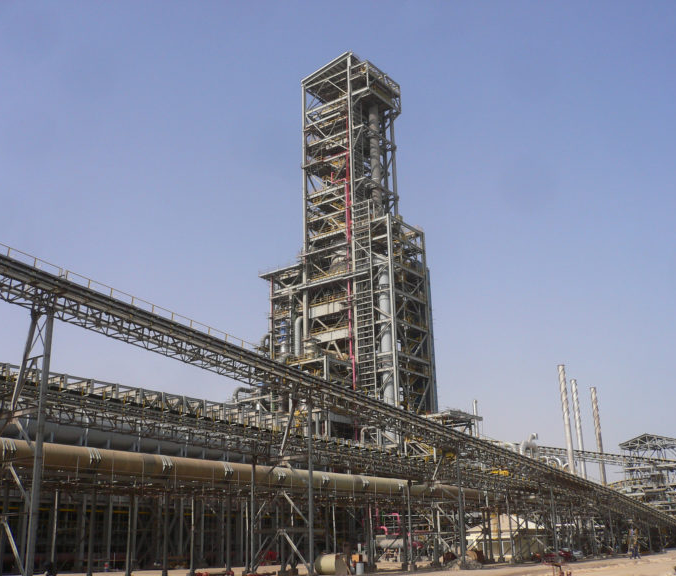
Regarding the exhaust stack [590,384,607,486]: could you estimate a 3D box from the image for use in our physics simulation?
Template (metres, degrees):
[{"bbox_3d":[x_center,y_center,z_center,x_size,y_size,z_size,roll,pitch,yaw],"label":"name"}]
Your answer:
[{"bbox_3d":[81.093,54.097,237.575,1.650,47.600,1.650,-14,-22,34],"label":"exhaust stack"}]

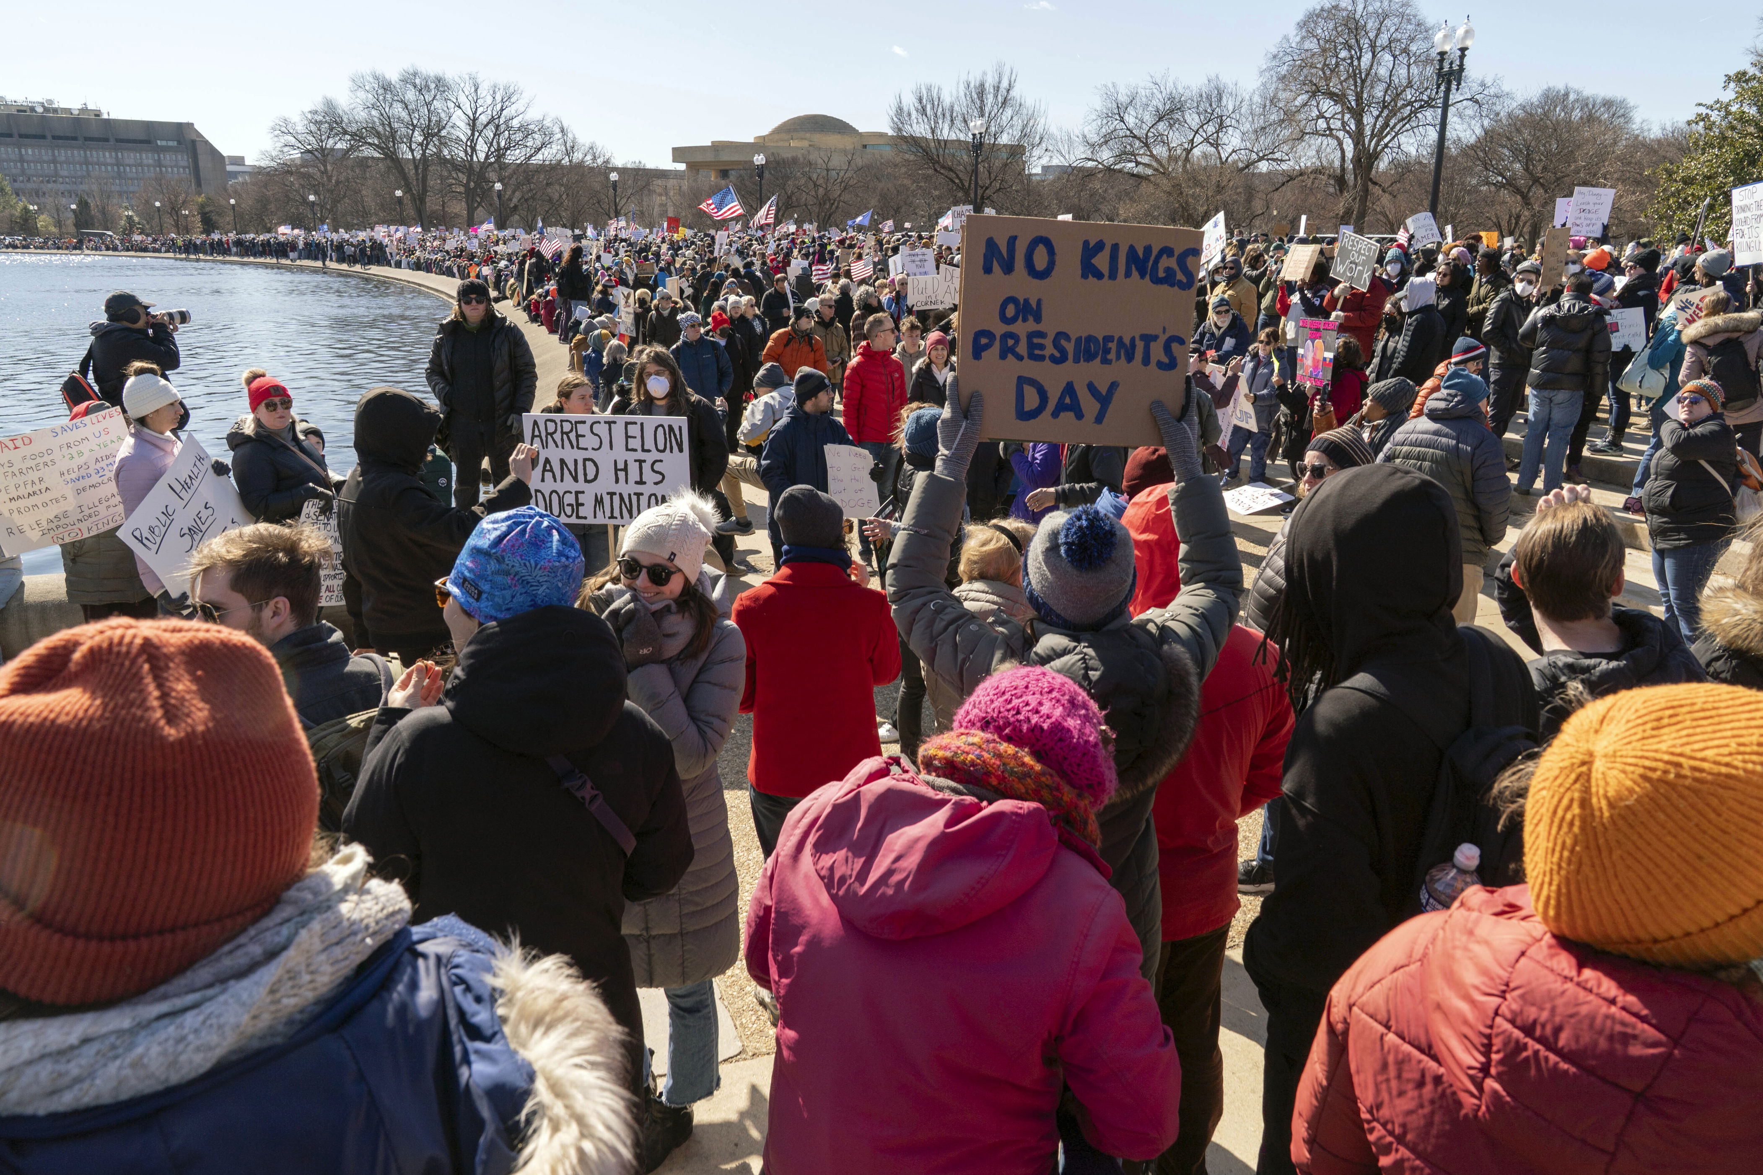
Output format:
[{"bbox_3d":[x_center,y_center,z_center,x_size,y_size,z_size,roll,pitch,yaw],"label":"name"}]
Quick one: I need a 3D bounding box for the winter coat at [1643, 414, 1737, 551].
[{"bbox_3d":[3.922,-0.490,5.706,0.400,0.680,0.470,1,17,5],"label":"winter coat"}]

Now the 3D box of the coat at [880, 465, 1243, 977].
[{"bbox_3d":[0.405,0.350,2.669,0.740,1.270,0.480,1,17,2],"label":"coat"}]

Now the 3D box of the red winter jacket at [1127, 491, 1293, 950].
[{"bbox_3d":[0.629,0.308,2.537,0.530,1.030,0.370,2,17,4],"label":"red winter jacket"}]

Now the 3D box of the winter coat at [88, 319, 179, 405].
[{"bbox_3d":[-4.337,-1.248,6.834,0.490,0.630,0.460,-7,18,-21],"label":"winter coat"}]

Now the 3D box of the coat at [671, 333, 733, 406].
[{"bbox_3d":[-1.419,-1.606,9.235,0.520,0.740,0.360,-3,17,-11],"label":"coat"}]

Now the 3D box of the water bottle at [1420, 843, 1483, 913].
[{"bbox_3d":[0.751,0.455,1.585,0.083,0.240,0.083,9,17,-3],"label":"water bottle"}]

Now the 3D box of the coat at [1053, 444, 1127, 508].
[{"bbox_3d":[1.032,-0.528,5.700,0.400,0.660,0.480,-14,22,-39],"label":"coat"}]

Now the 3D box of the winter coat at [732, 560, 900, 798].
[{"bbox_3d":[-0.190,0.258,3.404,0.490,0.750,0.360,4,17,12],"label":"winter coat"}]

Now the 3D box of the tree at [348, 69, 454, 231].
[{"bbox_3d":[-38.100,-33.903,93.000,8.800,14.000,8.800,-5,18,-18],"label":"tree"}]

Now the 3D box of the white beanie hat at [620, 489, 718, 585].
[{"bbox_3d":[-0.503,-0.121,2.780,0.210,0.240,0.230,20,17,15],"label":"white beanie hat"}]

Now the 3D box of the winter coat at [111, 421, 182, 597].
[{"bbox_3d":[-3.255,-0.353,5.225,0.370,0.760,0.450,1,17,5],"label":"winter coat"}]

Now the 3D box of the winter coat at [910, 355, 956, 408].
[{"bbox_3d":[0.377,-1.163,7.750,0.480,0.720,0.320,-1,17,-5],"label":"winter coat"}]

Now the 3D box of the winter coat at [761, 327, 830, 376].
[{"bbox_3d":[-0.740,-1.825,10.108,0.580,0.780,0.380,-10,19,-29],"label":"winter coat"}]

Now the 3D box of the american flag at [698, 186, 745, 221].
[{"bbox_3d":[-4.643,-11.119,34.000,1.250,0.900,0.400,-27,15,0],"label":"american flag"}]

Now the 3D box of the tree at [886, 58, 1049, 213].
[{"bbox_3d":[3.059,-15.688,45.397,6.100,8.100,5.800,0,17,0],"label":"tree"}]

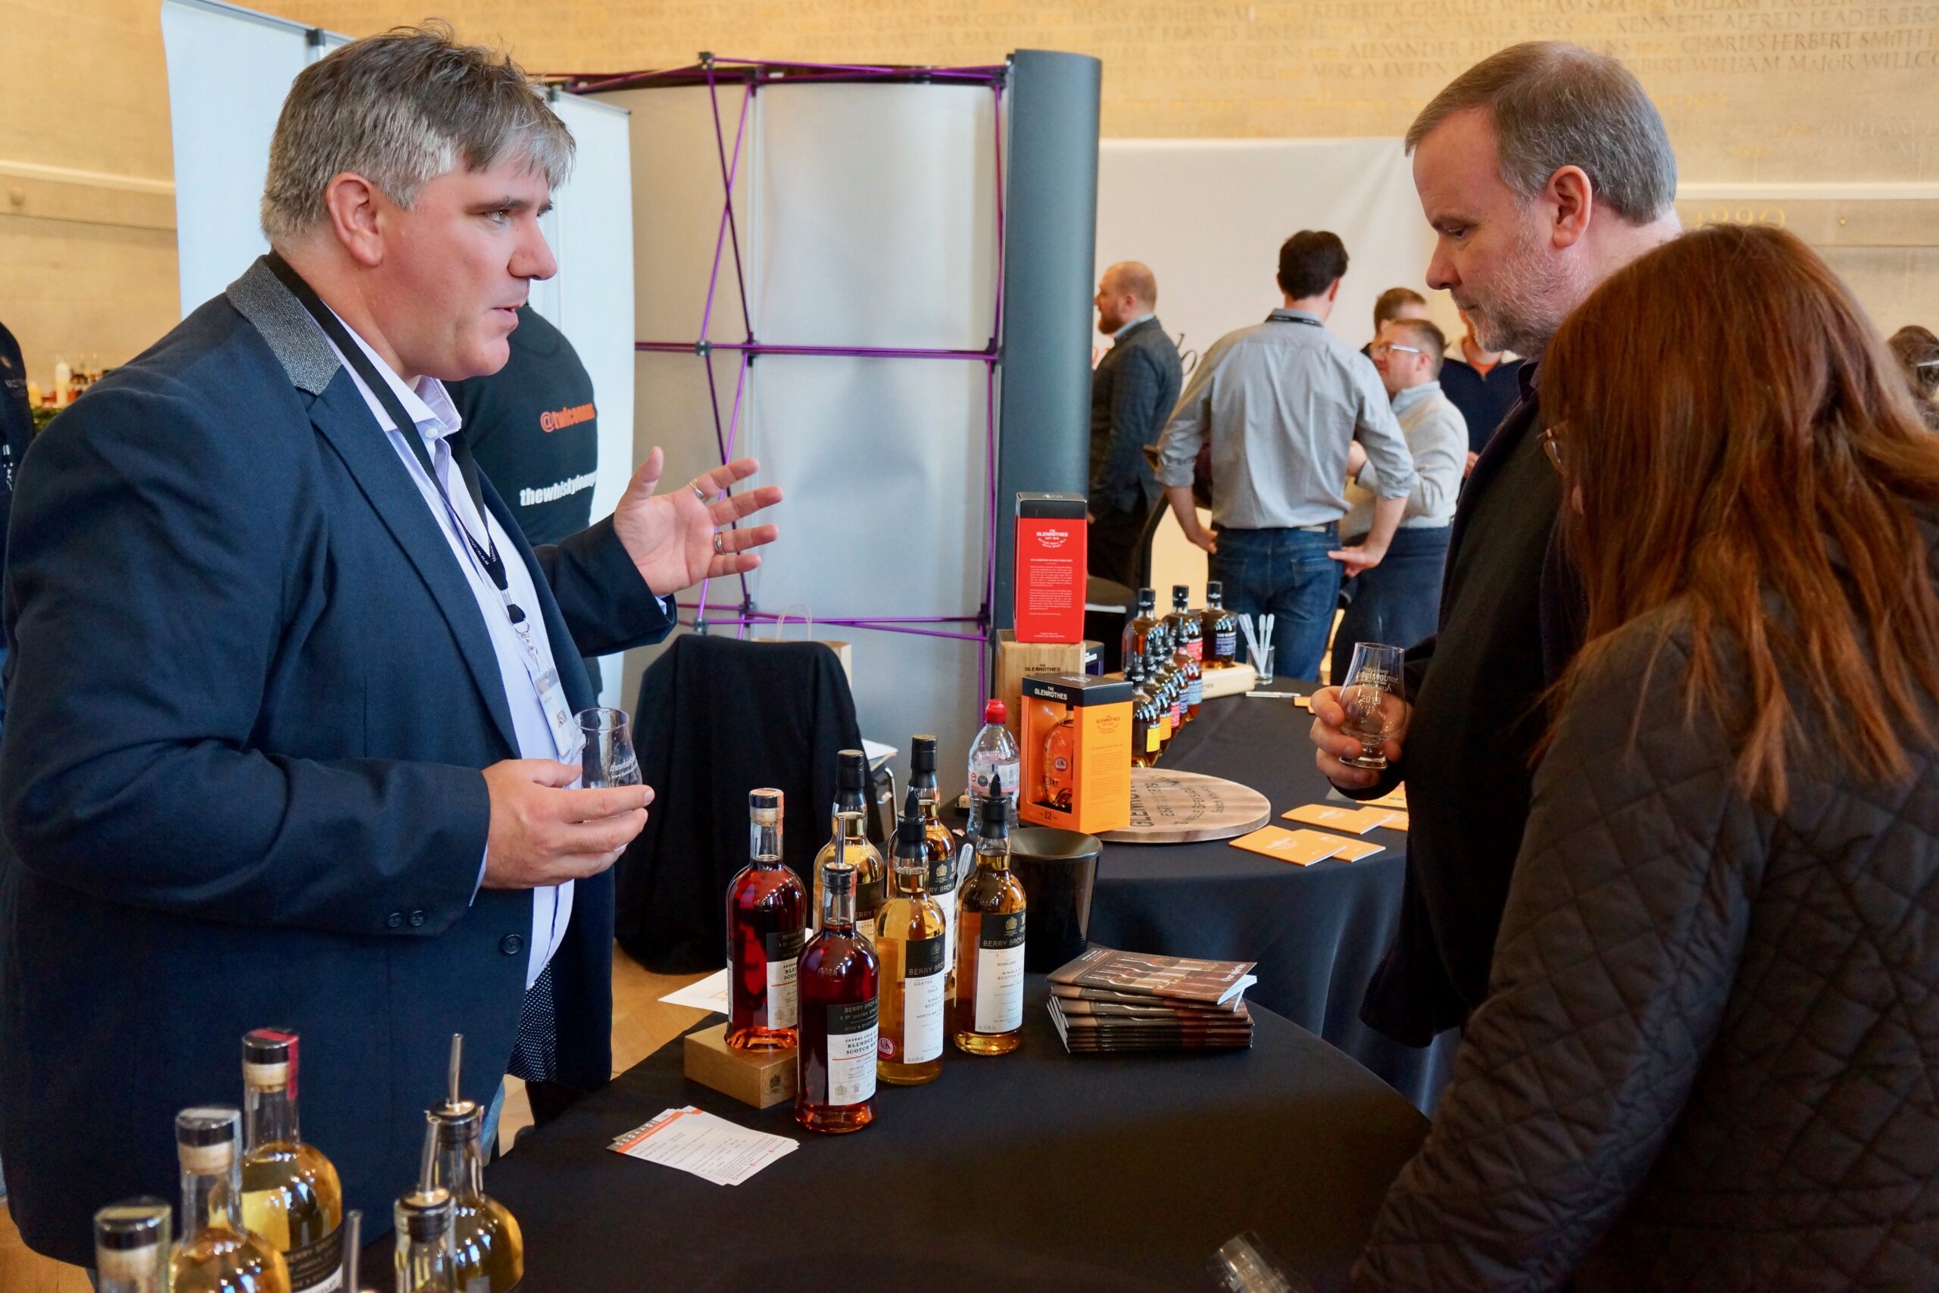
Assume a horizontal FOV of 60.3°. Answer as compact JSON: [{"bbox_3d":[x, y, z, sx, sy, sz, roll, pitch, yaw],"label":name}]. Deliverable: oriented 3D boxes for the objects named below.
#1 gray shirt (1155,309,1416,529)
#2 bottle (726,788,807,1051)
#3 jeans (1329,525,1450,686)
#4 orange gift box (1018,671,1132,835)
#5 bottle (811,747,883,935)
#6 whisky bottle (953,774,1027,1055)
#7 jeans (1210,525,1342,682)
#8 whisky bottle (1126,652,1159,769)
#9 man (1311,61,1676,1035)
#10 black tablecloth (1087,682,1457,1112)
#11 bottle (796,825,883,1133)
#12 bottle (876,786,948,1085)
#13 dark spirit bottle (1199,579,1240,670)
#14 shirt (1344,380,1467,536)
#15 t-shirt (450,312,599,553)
[{"bbox_3d":[0.795,-0.569,4.200,0.620,0.550,0.310,3,9,13],"label":"gray shirt"},{"bbox_3d":[-0.211,0.279,1.733,0.082,0.267,0.082,1,9,0],"label":"bottle"},{"bbox_3d":[1.227,0.154,4.904,0.360,1.000,0.360,3,9,14],"label":"jeans"},{"bbox_3d":[0.172,0.170,2.678,0.112,0.232,0.132,-6,12,-40],"label":"orange gift box"},{"bbox_3d":[-0.127,0.250,1.759,0.075,0.293,0.075,1,9,0],"label":"bottle"},{"bbox_3d":[0.025,0.291,1.839,0.075,0.308,0.075,1,9,0],"label":"whisky bottle"},{"bbox_3d":[0.771,0.223,4.299,0.370,1.020,0.280,3,9,13],"label":"jeans"},{"bbox_3d":[0.320,0.119,3.166,0.097,0.219,0.097,1,9,0],"label":"whisky bottle"},{"bbox_3d":[0.533,0.370,1.456,0.450,1.740,0.560,0,9,-5],"label":"man"},{"bbox_3d":[0.539,0.574,3.292,0.880,0.750,1.800,4,10,15],"label":"black tablecloth"},{"bbox_3d":[-0.126,0.311,1.605,0.081,0.303,0.081,1,9,0],"label":"bottle"},{"bbox_3d":[-0.059,0.300,1.757,0.075,0.311,0.075,1,9,0],"label":"bottle"},{"bbox_3d":[0.575,-0.053,3.900,0.107,0.196,0.107,1,9,0],"label":"dark spirit bottle"},{"bbox_3d":[1.280,-0.576,5.100,0.370,0.490,0.460,-2,9,-17],"label":"shirt"},{"bbox_3d":[-0.747,-0.157,2.591,0.310,0.720,0.520,5,10,24],"label":"t-shirt"}]

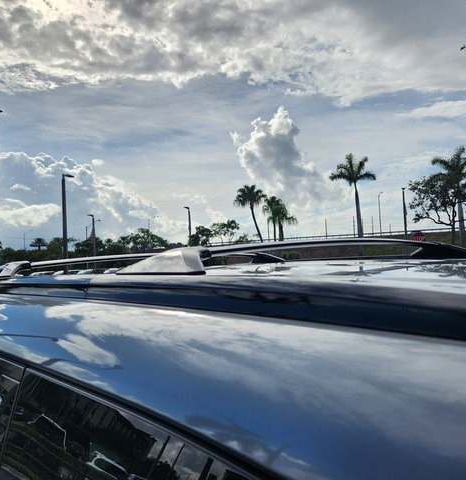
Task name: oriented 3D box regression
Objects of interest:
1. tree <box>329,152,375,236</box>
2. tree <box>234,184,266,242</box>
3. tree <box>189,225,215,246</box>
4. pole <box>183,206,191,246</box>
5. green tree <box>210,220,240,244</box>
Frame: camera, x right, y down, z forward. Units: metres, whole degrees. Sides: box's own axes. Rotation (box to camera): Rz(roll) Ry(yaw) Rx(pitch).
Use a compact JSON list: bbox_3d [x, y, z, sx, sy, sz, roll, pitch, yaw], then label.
[{"bbox_3d":[11.171,-2.329,38.698,4.200,11.420,4.200,-2,-3,0],"label":"tree"},{"bbox_3d":[1.887,-0.881,43.742,3.700,9.750,3.400,-2,-3,0],"label":"tree"},{"bbox_3d":[-3.442,1.327,47.837,2.900,6.170,2.900,-2,-3,0],"label":"tree"},{"bbox_3d":[-4.565,0.387,43.298,0.650,7.640,0.300,-2,-3,0],"label":"pole"},{"bbox_3d":[-0.742,1.054,48.825,3.300,6.620,3.300,-2,-3,0],"label":"green tree"}]

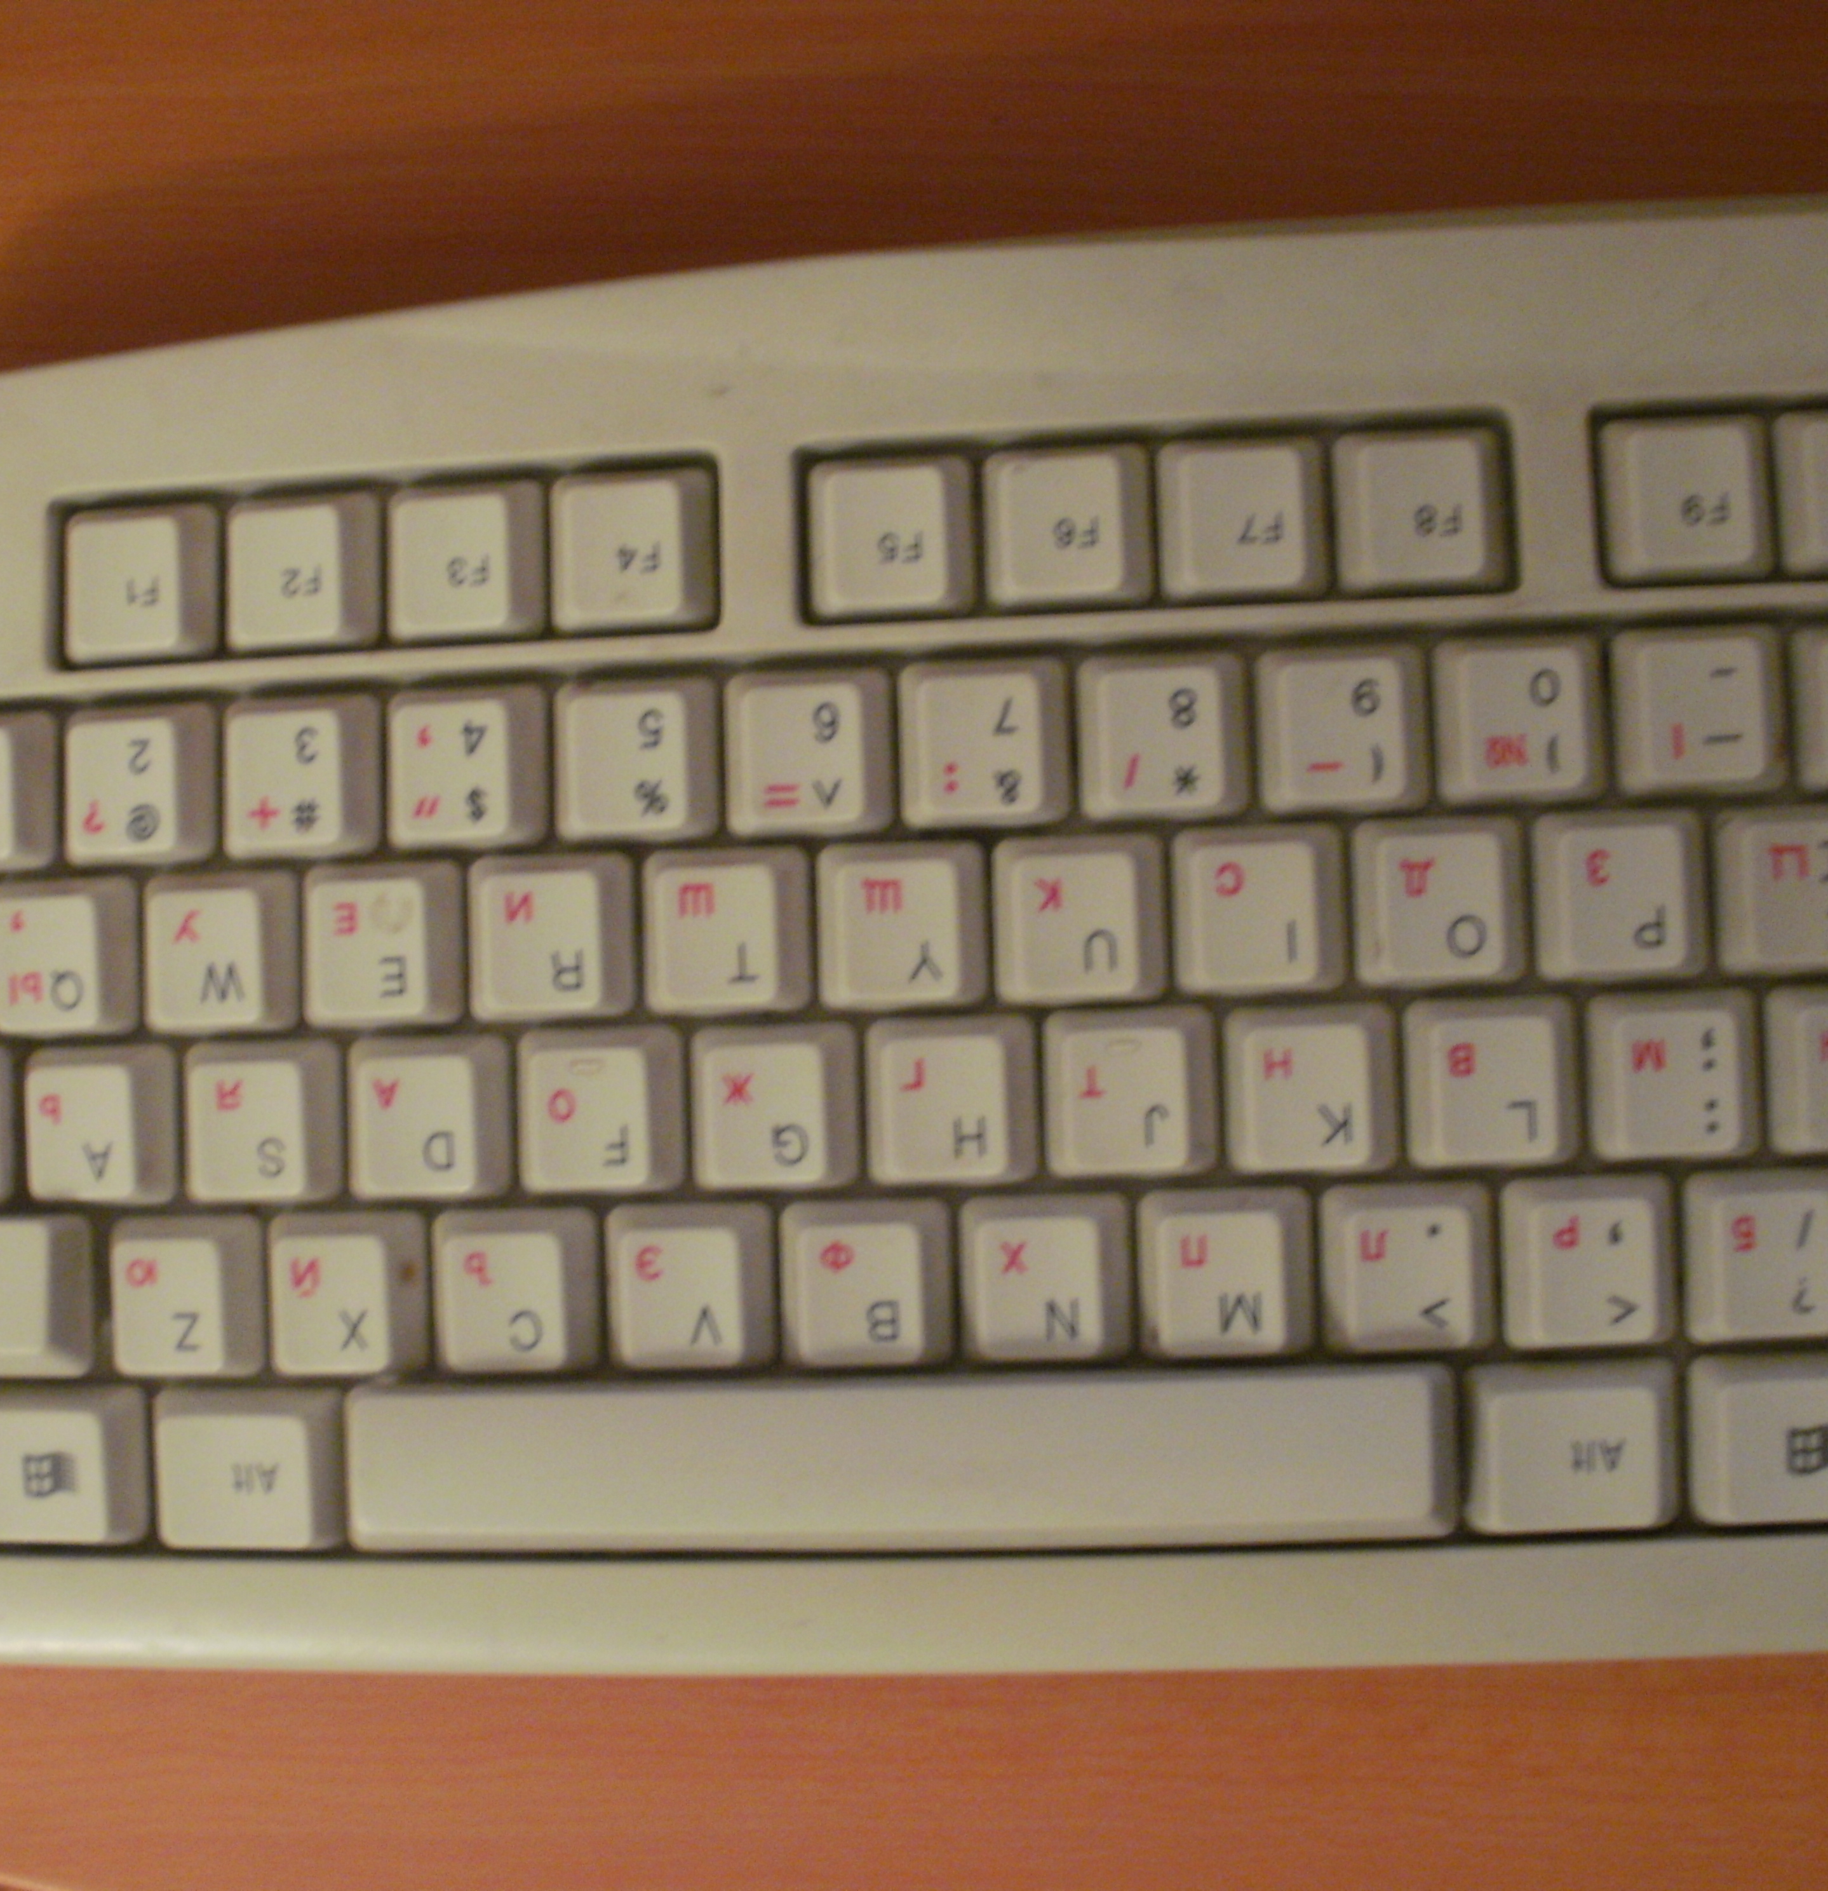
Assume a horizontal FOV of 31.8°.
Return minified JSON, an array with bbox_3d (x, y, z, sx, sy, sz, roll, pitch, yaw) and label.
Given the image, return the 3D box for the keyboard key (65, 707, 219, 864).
[{"bbox_3d":[-0.086,-0.018,0.352,0.018,0.007,0.018,-2,86,7],"label":"keyboard key"}]

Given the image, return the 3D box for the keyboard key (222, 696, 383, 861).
[{"bbox_3d":[-0.068,-0.019,0.350,0.018,0.007,0.018,-2,86,7],"label":"keyboard key"}]

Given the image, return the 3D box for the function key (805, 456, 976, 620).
[{"bbox_3d":[-0.003,-0.045,0.344,0.018,0.007,0.018,-2,86,7],"label":"function key"}]

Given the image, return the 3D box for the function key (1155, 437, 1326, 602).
[{"bbox_3d":[0.035,-0.047,0.346,0.018,0.008,0.018,-2,85,7],"label":"function key"}]

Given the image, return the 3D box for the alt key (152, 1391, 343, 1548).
[{"bbox_3d":[-0.073,0.057,0.345,0.022,0.007,0.018,-2,86,7],"label":"alt key"}]

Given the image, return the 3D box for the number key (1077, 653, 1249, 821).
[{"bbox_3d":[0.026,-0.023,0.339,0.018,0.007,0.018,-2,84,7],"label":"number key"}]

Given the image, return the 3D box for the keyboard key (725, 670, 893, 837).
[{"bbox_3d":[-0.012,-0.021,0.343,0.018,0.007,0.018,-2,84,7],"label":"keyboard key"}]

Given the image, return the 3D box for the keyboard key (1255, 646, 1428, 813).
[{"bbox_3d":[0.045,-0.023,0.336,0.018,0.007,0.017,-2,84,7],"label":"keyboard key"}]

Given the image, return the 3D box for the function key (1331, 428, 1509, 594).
[{"bbox_3d":[0.054,-0.047,0.343,0.018,0.008,0.018,-2,85,7],"label":"function key"}]

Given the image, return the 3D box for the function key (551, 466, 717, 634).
[{"bbox_3d":[-0.031,-0.043,0.347,0.018,0.007,0.018,-2,86,7],"label":"function key"}]

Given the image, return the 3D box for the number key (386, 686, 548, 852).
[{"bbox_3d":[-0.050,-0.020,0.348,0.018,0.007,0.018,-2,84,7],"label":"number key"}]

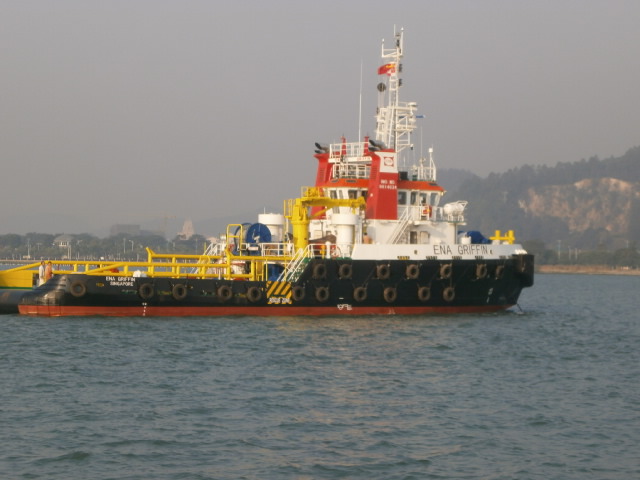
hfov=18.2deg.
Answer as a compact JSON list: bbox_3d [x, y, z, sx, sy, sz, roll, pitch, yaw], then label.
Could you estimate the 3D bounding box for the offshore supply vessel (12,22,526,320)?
[{"bbox_3d":[-1.100,-4.300,136.000,38.000,21.000,11.600,1,-1,-29],"label":"offshore supply vessel"}]

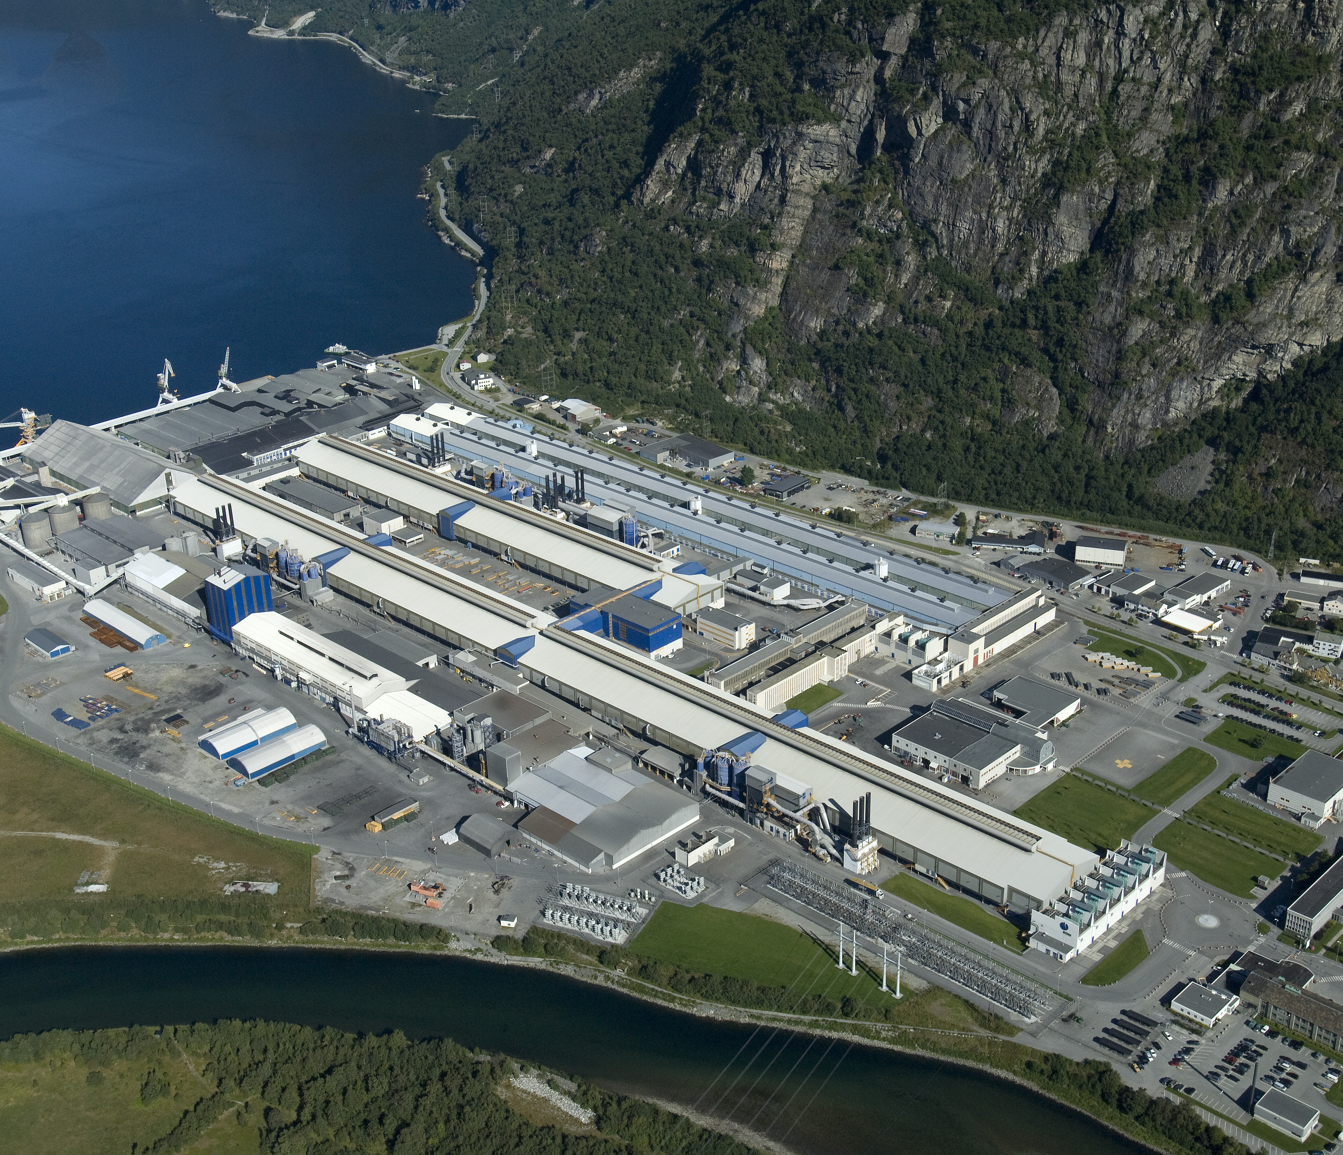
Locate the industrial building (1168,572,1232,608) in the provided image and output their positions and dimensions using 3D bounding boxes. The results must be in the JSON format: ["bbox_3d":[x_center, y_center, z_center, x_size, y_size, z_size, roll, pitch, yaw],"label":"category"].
[{"bbox_3d":[316.620,7.850,1045.110,43.500,6.600,15.800,-21,31,-35],"label":"industrial building"}]

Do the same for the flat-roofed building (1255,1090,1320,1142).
[{"bbox_3d":[227.287,198.308,641.850,18.880,6.300,12.400,21,32,40],"label":"flat-roofed building"}]

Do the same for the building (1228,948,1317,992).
[{"bbox_3d":[250.068,163.709,720.443,28.000,3.600,16.800,21,32,40],"label":"building"}]

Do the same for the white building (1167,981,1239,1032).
[{"bbox_3d":[215.084,172.622,702.106,18.840,3.900,17.210,21,32,40],"label":"white building"}]

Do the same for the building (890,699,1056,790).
[{"bbox_3d":[155.430,83.820,884.790,64.500,13.500,54.500,21,33,40],"label":"building"}]

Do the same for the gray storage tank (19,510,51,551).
[{"bbox_3d":[-433.260,-30.840,1186.960,17.710,20.930,17.710,21,34,40],"label":"gray storage tank"}]

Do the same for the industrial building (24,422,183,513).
[{"bbox_3d":[-410.219,-85.517,1274.568,156.400,27.400,64.800,21,32,40],"label":"industrial building"}]

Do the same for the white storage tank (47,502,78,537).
[{"bbox_3d":[-411.730,-39.170,1179.110,18.400,22.300,18.400,21,33,40],"label":"white storage tank"}]

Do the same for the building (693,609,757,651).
[{"bbox_3d":[31.550,29.800,1011.110,31.000,12.400,14.700,20,33,39],"label":"building"}]

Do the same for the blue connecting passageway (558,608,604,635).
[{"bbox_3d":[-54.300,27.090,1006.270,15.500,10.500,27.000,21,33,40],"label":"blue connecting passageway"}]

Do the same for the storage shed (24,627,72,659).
[{"bbox_3d":[-377.380,39.130,1051.340,13.590,6.540,31.600,-24,33,-39],"label":"storage shed"}]

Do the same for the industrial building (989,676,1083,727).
[{"bbox_3d":[190.583,68.414,930.371,39.800,6.500,42.200,21,32,40],"label":"industrial building"}]

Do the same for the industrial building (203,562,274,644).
[{"bbox_3d":[-257.300,13.620,1036.650,22.000,37.400,29.600,21,33,40],"label":"industrial building"}]

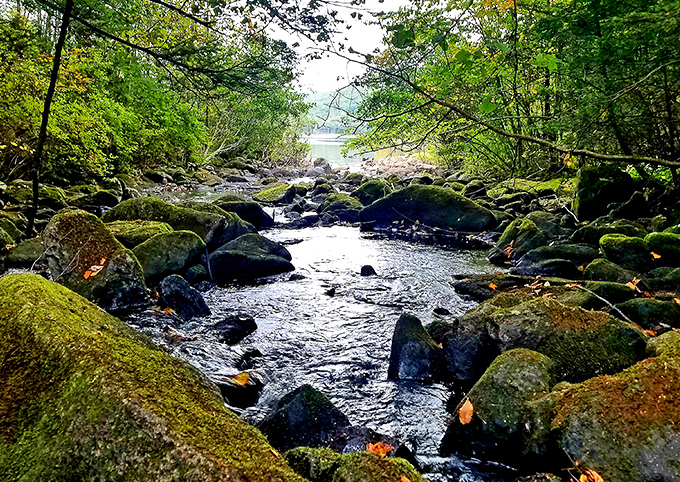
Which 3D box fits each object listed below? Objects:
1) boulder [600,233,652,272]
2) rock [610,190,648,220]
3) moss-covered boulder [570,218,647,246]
[{"bbox_3d":[2.454,0.105,4.367,0.396,0.339,0.317,7,14,29],"label":"boulder"},{"bbox_3d":[3.248,-0.378,5.747,0.395,0.372,0.316,7,14,29],"label":"rock"},{"bbox_3d":[2.651,-0.073,5.045,0.678,0.266,0.441,6,14,28],"label":"moss-covered boulder"}]

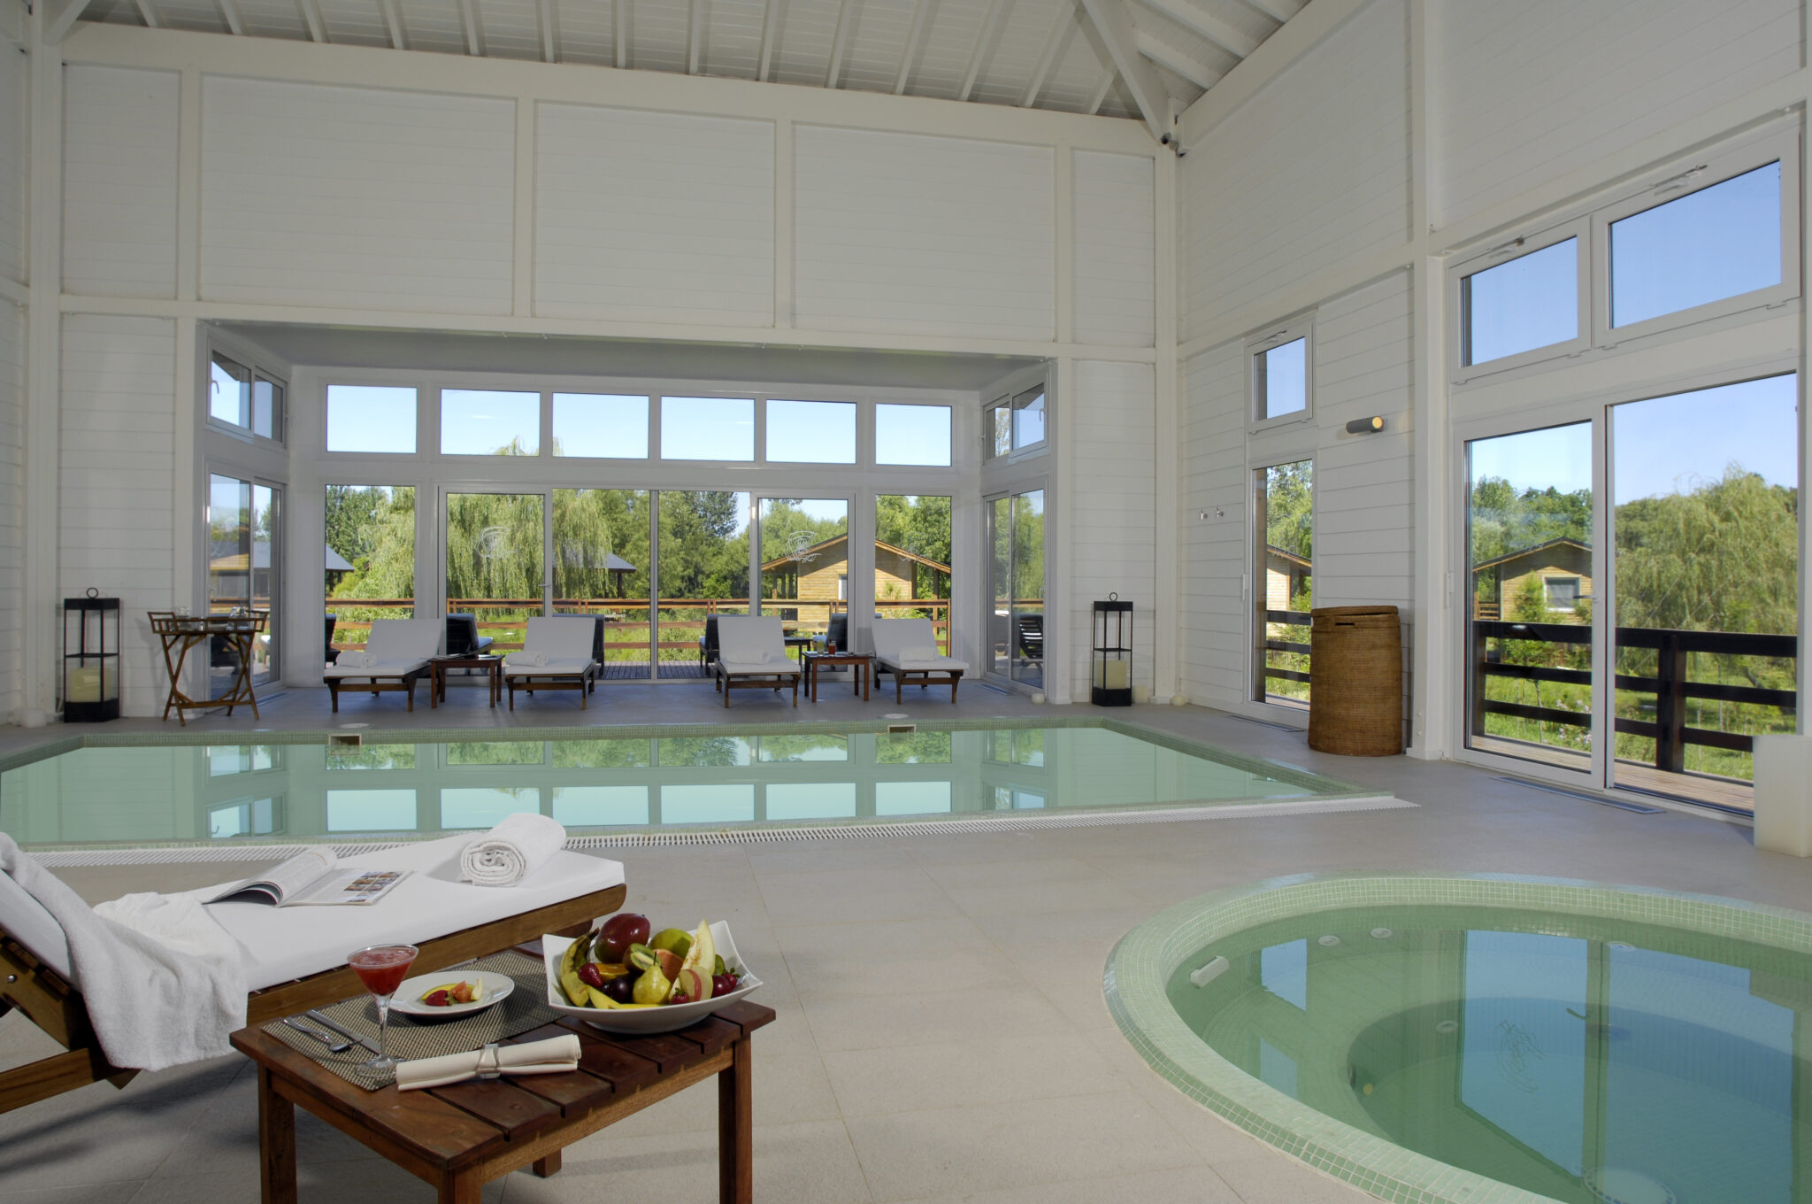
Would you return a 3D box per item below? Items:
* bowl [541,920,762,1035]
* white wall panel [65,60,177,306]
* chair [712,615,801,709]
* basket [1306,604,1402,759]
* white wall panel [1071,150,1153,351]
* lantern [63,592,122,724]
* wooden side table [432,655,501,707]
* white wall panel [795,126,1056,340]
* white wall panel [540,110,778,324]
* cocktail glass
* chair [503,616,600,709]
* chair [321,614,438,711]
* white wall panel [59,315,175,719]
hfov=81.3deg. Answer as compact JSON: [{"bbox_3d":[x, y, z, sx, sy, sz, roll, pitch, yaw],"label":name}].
[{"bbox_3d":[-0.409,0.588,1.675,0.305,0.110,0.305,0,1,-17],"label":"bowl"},{"bbox_3d":[-6.290,-3.358,8.469,0.835,1.817,0.060,0,1,-11],"label":"white wall panel"},{"bbox_3d":[-1.512,0.585,10.653,0.670,0.810,1.794,0,1,-12],"label":"chair"},{"bbox_3d":[3.006,0.517,7.053,0.575,0.939,0.575,1,1,35],"label":"basket"},{"bbox_3d":[2.064,-3.499,10.510,0.873,1.895,0.050,0,1,-11],"label":"white wall panel"},{"bbox_3d":[-6.495,0.421,8.432,0.270,1.060,0.270,0,1,-12],"label":"lantern"},{"bbox_3d":[-4.161,0.753,10.036,0.560,0.460,0.570,0,1,-11],"label":"wooden side table"},{"bbox_3d":[0.211,-3.361,9.709,2.448,1.825,0.060,0,1,-11],"label":"white wall panel"},{"bbox_3d":[-2.279,-3.523,9.689,2.152,1.938,0.050,0,1,-11],"label":"white wall panel"},{"bbox_3d":[-0.725,0.566,1.462,0.088,0.157,0.088,0,1,-12],"label":"cocktail glass"},{"bbox_3d":[-3.312,0.558,9.999,0.678,0.758,1.823,0,1,-14],"label":"chair"},{"bbox_3d":[-4.914,0.575,10.026,0.670,0.810,1.763,0,1,-14],"label":"chair"},{"bbox_3d":[-6.628,-0.710,8.897,0.860,3.368,0.050,0,1,-11],"label":"white wall panel"}]

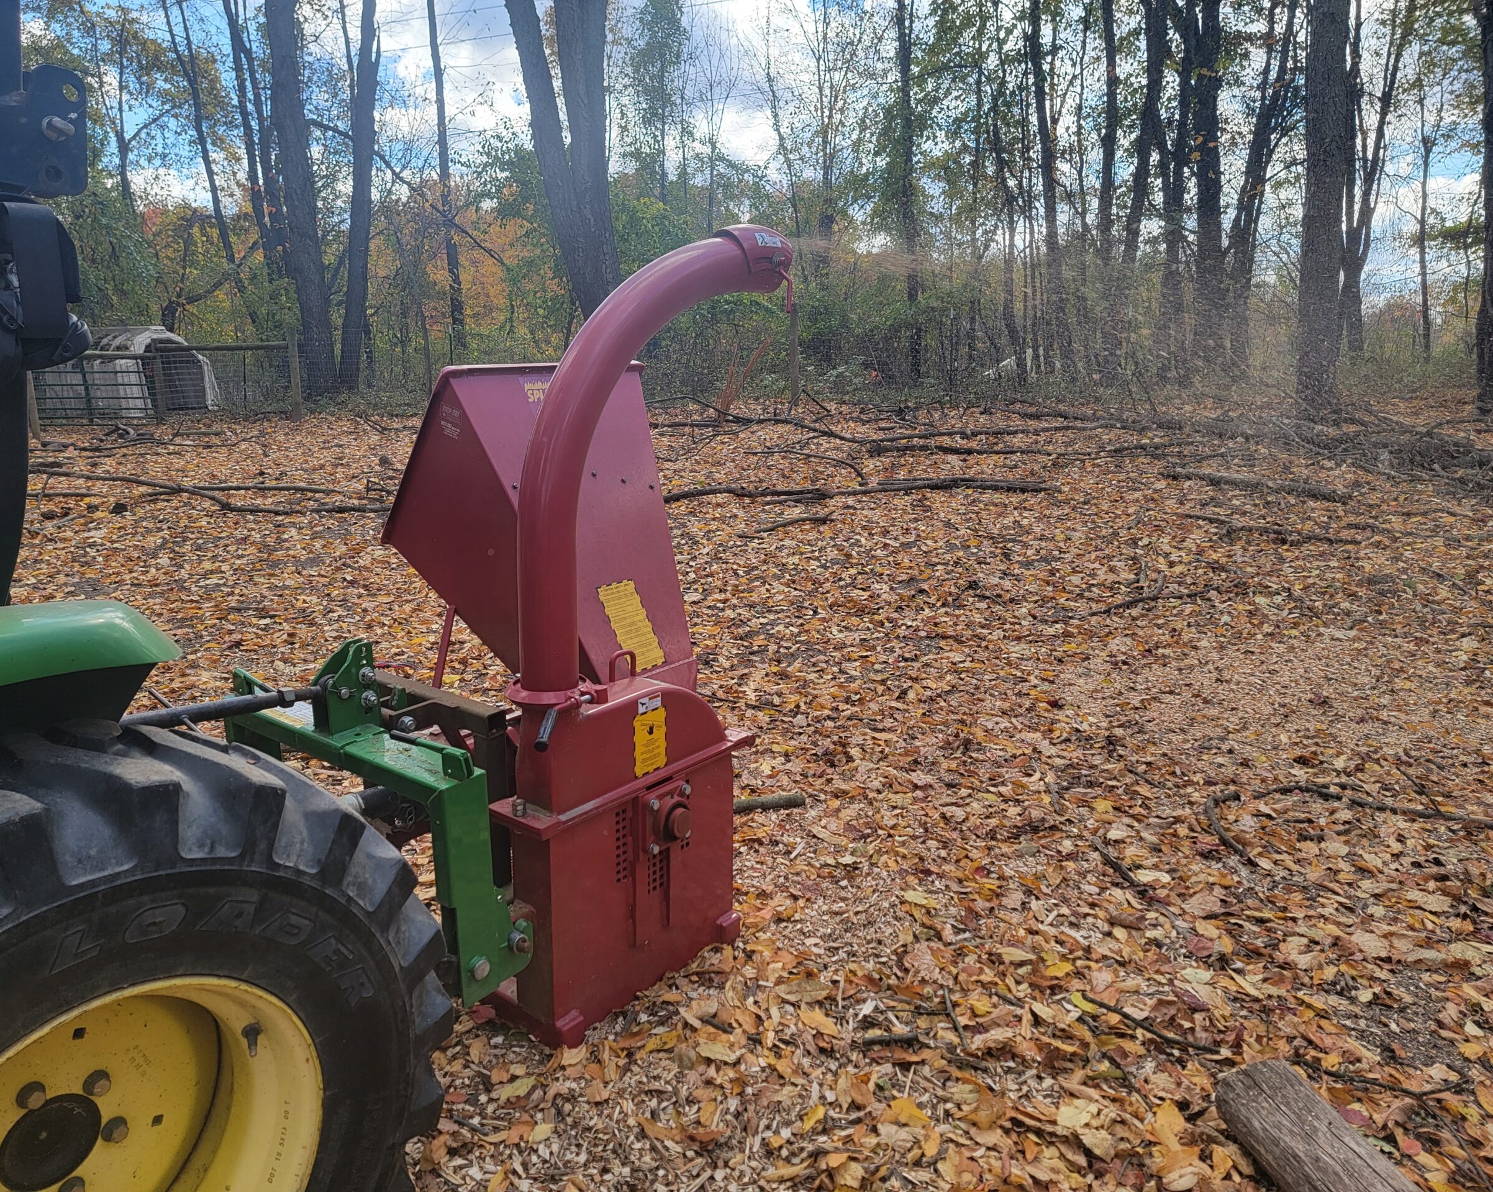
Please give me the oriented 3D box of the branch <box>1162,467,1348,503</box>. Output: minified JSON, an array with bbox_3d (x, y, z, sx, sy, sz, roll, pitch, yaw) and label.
[{"bbox_3d":[4.488,-1.002,9.815,0.186,0.120,1.707,-9,17,-32],"label":"branch"}]

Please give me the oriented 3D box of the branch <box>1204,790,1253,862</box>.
[{"bbox_3d":[1.446,0.681,3.310,0.126,0.040,0.477,5,15,20],"label":"branch"}]

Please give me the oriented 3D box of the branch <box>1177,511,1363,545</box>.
[{"bbox_3d":[3.799,-0.522,8.170,0.217,0.100,1.474,-9,16,-33],"label":"branch"}]

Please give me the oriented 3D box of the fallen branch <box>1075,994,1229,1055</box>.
[{"bbox_3d":[0.855,0.926,2.359,0.299,0.030,0.049,10,17,34],"label":"fallen branch"}]

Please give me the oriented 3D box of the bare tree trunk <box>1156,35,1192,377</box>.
[{"bbox_3d":[9.023,-8.071,23.220,0.550,6.853,0.495,-4,14,1],"label":"bare tree trunk"}]

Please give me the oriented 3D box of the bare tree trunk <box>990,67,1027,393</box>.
[{"bbox_3d":[5.099,-7.032,21.424,0.380,5.829,0.342,-7,14,2],"label":"bare tree trunk"}]

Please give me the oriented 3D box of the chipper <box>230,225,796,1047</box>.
[{"bbox_3d":[-0.462,0.013,2.553,0.785,1.700,1.165,11,17,37],"label":"chipper"}]

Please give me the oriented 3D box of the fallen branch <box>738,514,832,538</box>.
[{"bbox_3d":[0.276,-0.553,8.252,1.016,0.100,0.124,-13,19,-42],"label":"fallen branch"}]

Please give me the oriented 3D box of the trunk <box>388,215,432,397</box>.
[{"bbox_3d":[-6.494,-5.385,20.860,0.888,3.466,0.400,0,14,0],"label":"trunk"}]

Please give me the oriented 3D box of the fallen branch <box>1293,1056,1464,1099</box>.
[{"bbox_3d":[1.276,0.962,2.209,0.323,0.030,0.075,3,14,12],"label":"fallen branch"}]

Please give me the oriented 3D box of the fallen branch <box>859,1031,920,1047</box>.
[{"bbox_3d":[0.302,0.925,2.311,0.140,0.028,0.026,-2,14,-11],"label":"fallen branch"}]

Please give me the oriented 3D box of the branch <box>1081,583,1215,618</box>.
[{"bbox_3d":[2.199,0.006,6.032,1.103,0.080,0.082,-8,16,-30],"label":"branch"}]

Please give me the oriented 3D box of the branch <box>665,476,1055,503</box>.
[{"bbox_3d":[0.988,-0.938,9.756,3.500,0.140,0.369,-2,14,-10],"label":"branch"}]

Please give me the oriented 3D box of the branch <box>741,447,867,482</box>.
[{"bbox_3d":[0.689,-1.385,11.454,0.454,0.200,1.705,-11,18,-40],"label":"branch"}]

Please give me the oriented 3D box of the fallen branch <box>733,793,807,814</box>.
[{"bbox_3d":[0.025,0.649,3.413,0.330,0.042,0.042,-3,15,-14],"label":"fallen branch"}]

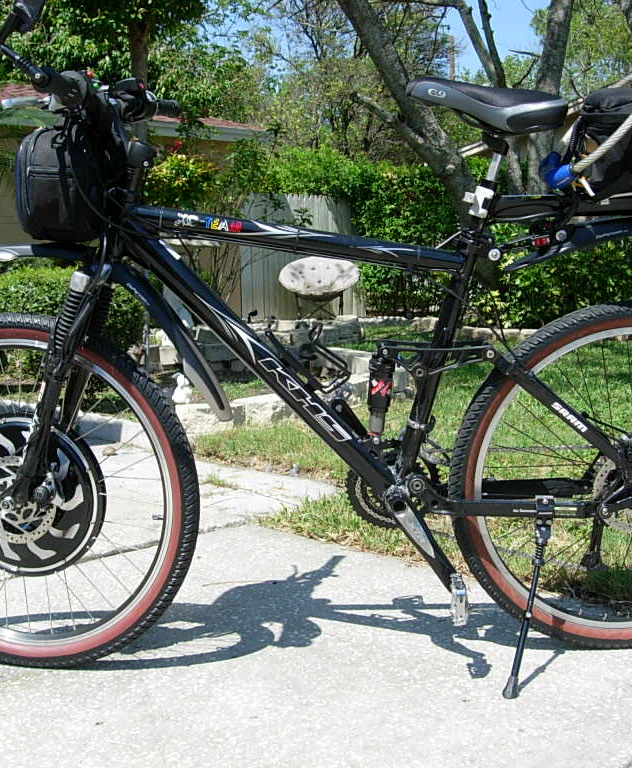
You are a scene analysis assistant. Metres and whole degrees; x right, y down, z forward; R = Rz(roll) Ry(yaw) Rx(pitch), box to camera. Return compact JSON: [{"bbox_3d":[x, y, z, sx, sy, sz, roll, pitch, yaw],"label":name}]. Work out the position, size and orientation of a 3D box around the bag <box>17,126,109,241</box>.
[{"bbox_3d":[-0.415,-0.347,1.940,0.120,0.190,0.210,2,9,13],"label":"bag"}]

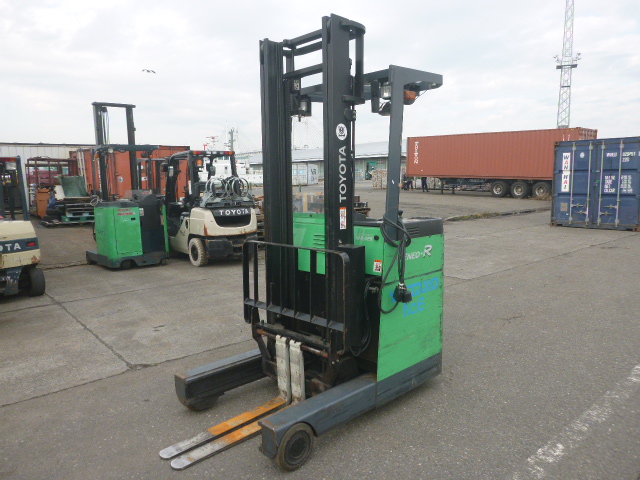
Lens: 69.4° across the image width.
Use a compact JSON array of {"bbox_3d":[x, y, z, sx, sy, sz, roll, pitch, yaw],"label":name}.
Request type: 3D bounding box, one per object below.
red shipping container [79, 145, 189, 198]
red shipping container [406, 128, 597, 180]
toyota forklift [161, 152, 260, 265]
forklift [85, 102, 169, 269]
[{"bbox_3d":[-7.192,-2.029,17.253,2.440,2.590,6.060,-8,11,-39],"label":"red shipping container"},{"bbox_3d":[11.331,-5.591,30.971,2.440,2.900,12.190,-8,12,-38],"label":"red shipping container"},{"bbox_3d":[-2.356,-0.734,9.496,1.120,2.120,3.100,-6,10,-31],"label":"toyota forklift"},{"bbox_3d":[-4.043,-1.115,9.281,1.020,3.000,2.100,-9,11,-41],"label":"forklift"}]

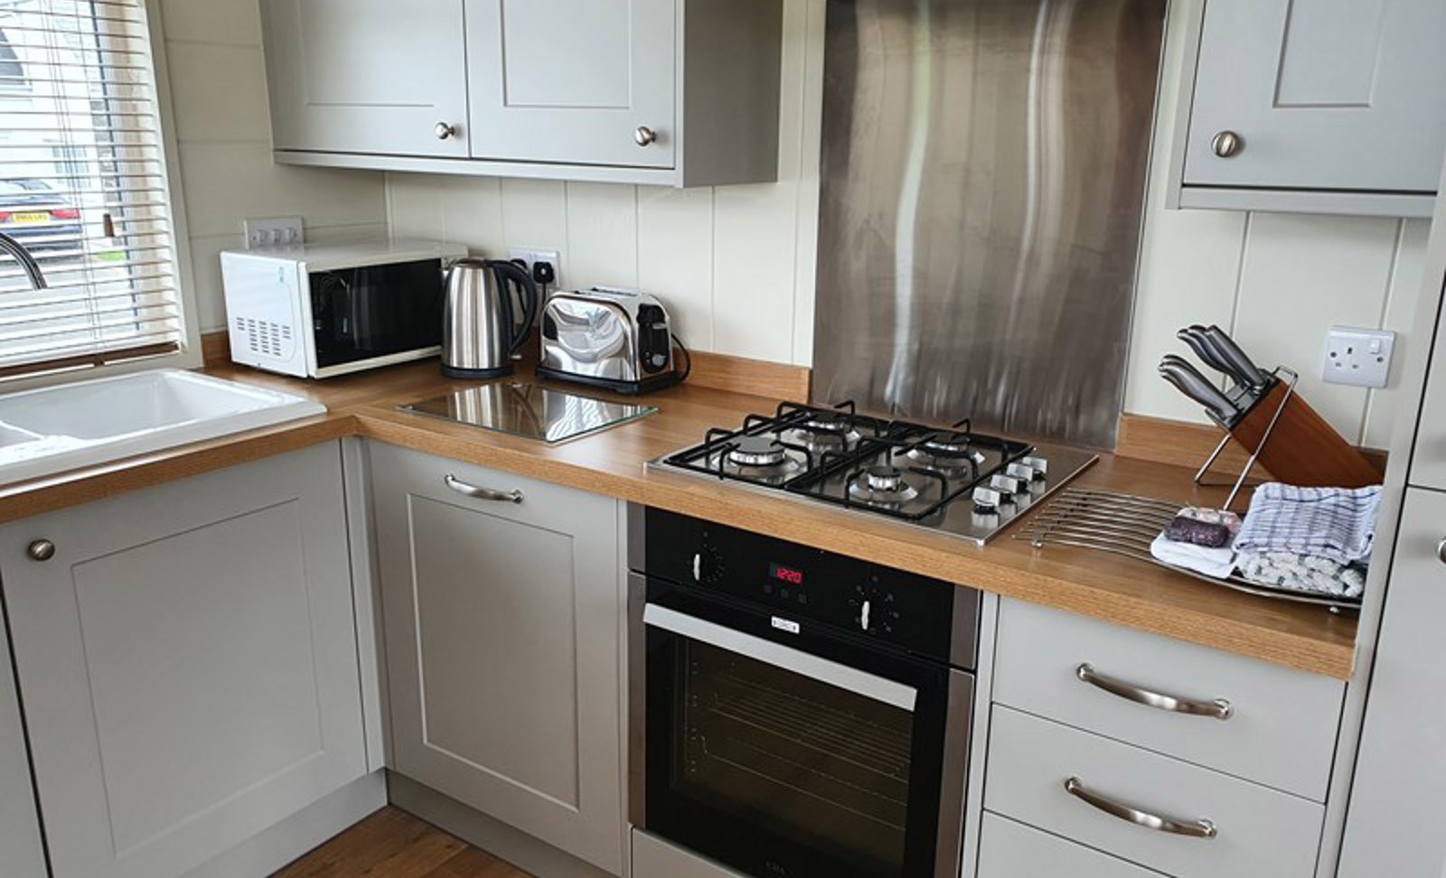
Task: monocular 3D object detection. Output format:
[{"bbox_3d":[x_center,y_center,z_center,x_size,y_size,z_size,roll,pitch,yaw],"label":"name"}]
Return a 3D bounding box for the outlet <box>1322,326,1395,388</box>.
[{"bbox_3d":[0.954,-0.122,1.628,0.086,0.086,0.012,11,18,33],"label":"outlet"}]

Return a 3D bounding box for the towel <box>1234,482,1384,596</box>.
[{"bbox_3d":[0.733,0.119,1.350,0.143,0.055,0.265,11,18,33],"label":"towel"}]

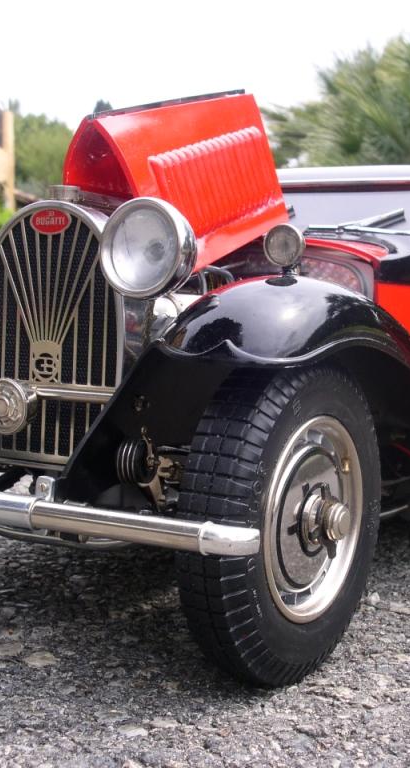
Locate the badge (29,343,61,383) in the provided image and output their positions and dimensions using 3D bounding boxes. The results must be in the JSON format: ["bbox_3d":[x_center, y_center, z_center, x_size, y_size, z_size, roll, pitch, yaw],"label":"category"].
[{"bbox_3d":[-0.053,-0.007,0.375,0.013,0.013,0.002,3,4,30],"label":"badge"}]

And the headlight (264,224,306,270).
[{"bbox_3d":[0.026,-0.042,0.345,0.013,0.014,0.010,3,4,30],"label":"headlight"}]

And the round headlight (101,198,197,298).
[{"bbox_3d":[-0.014,-0.040,0.336,0.029,0.030,0.021,3,4,30],"label":"round headlight"}]

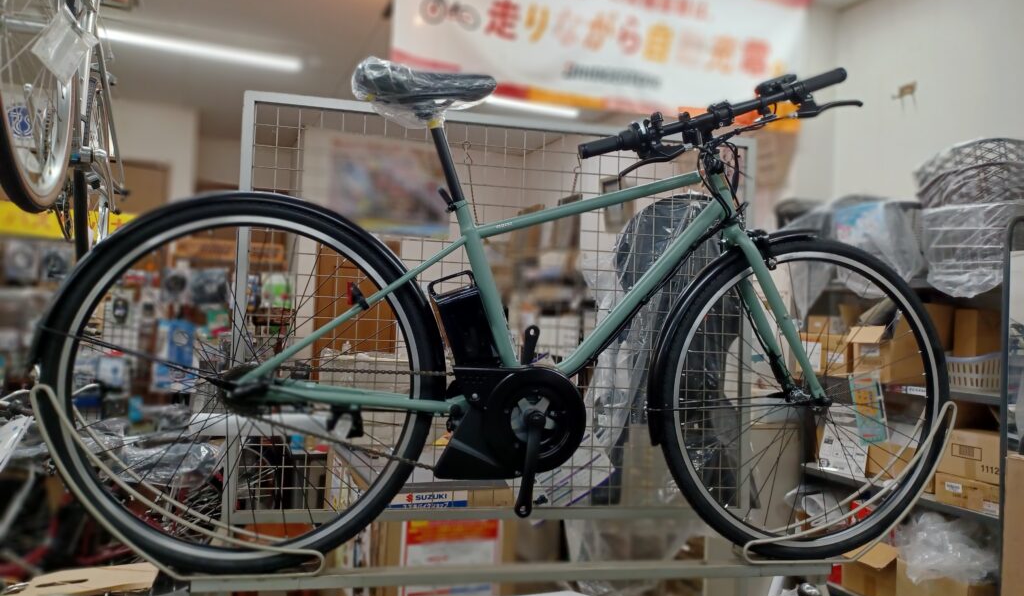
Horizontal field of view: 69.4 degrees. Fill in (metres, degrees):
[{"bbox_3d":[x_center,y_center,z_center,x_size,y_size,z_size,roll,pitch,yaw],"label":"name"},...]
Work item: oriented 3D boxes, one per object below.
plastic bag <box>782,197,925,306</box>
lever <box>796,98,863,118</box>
[{"bbox_3d":[1.238,-0.165,2.680,0.300,0.360,0.360,3,-2,-24],"label":"plastic bag"},{"bbox_3d":[0.627,-0.374,1.460,0.125,0.036,0.045,2,-1,2],"label":"lever"}]

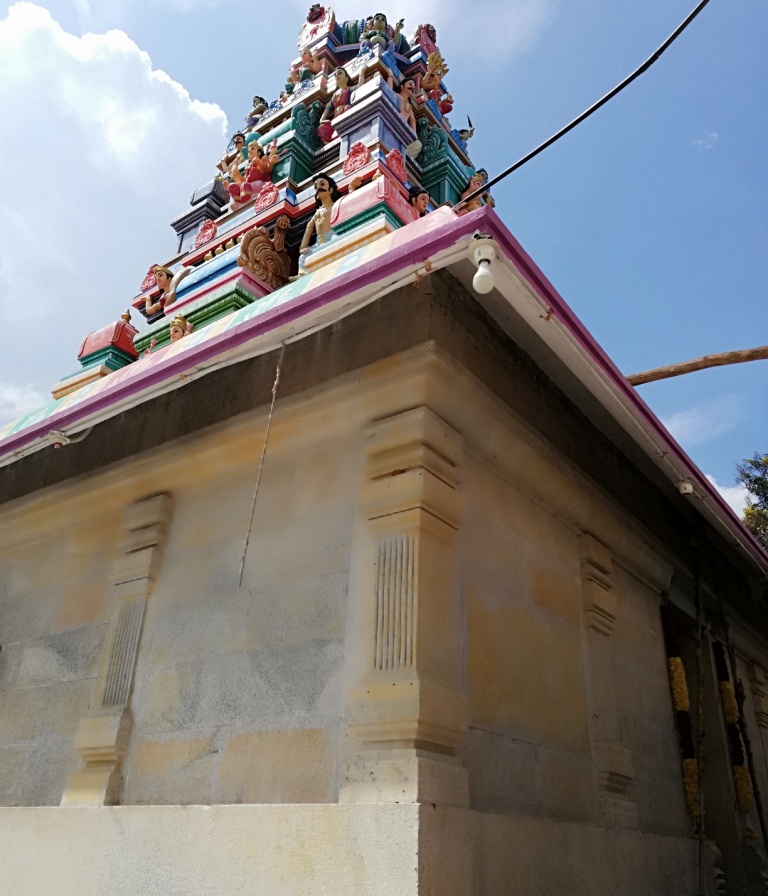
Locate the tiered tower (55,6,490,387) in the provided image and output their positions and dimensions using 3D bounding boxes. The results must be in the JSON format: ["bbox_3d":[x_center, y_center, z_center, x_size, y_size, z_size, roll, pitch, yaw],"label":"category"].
[{"bbox_3d":[-0.341,-2.614,9.378,4.067,6.051,4.067,-17,-33,32],"label":"tiered tower"}]

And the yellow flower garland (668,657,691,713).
[{"bbox_3d":[1.784,1.438,4.841,0.087,0.305,0.087,-17,-33,32],"label":"yellow flower garland"}]

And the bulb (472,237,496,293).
[{"bbox_3d":[0.286,-0.524,2.299,0.076,0.148,0.076,2,-27,1],"label":"bulb"}]

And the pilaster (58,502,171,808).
[{"bbox_3d":[-1.224,0.907,3.710,0.314,1.409,0.076,-17,-33,32],"label":"pilaster"}]

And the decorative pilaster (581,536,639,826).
[{"bbox_3d":[1.107,1.143,4.003,0.076,1.409,0.319,-17,-33,32],"label":"decorative pilaster"}]

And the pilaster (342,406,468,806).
[{"bbox_3d":[0.095,0.564,2.968,0.311,1.414,0.311,-17,-33,32],"label":"pilaster"}]

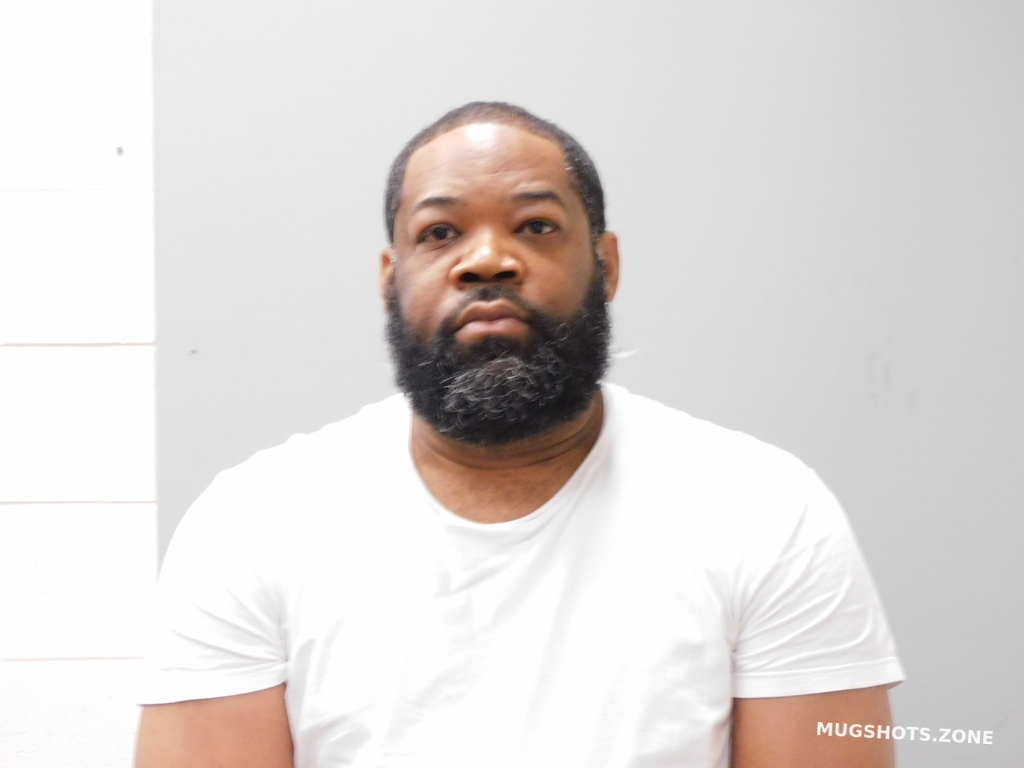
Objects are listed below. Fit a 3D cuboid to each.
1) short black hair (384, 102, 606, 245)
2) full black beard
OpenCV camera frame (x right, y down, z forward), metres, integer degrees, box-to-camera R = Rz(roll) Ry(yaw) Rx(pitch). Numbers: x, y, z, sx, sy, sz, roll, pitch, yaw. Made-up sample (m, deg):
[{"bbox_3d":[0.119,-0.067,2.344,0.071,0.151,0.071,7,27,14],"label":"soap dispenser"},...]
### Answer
[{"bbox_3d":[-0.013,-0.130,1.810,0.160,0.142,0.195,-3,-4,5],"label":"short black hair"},{"bbox_3d":[-0.009,-0.021,1.745,0.158,0.127,0.120,-3,-4,5],"label":"full black beard"}]

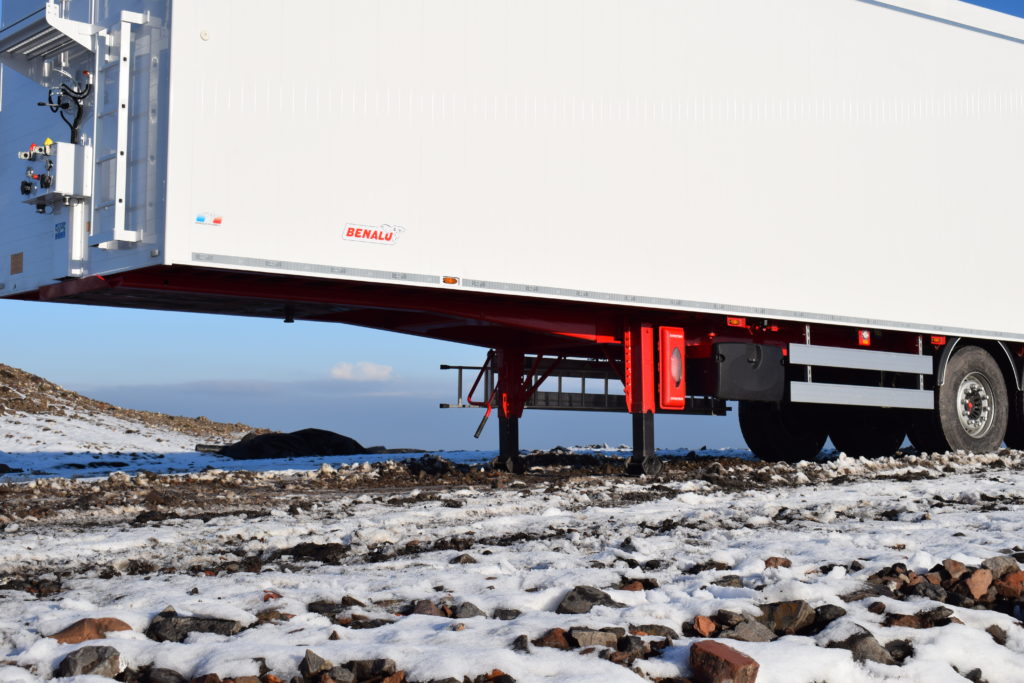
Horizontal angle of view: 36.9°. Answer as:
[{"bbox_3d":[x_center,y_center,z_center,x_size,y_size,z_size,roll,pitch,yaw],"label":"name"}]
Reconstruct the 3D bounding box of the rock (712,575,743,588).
[{"bbox_3d":[0.974,1.088,6.942,0.136,0.070,0.108,0,-4,0],"label":"rock"}]

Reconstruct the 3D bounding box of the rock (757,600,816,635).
[{"bbox_3d":[1.073,1.082,6.003,0.234,0.140,0.188,0,-4,0],"label":"rock"}]

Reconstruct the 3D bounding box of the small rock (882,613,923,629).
[{"bbox_3d":[1.208,0.863,4.750,0.120,0.055,0.080,-1,-4,14],"label":"small rock"}]

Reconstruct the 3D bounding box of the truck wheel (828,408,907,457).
[{"bbox_3d":[3.815,0.762,16.459,1.060,1.060,0.380,4,-5,-39],"label":"truck wheel"}]

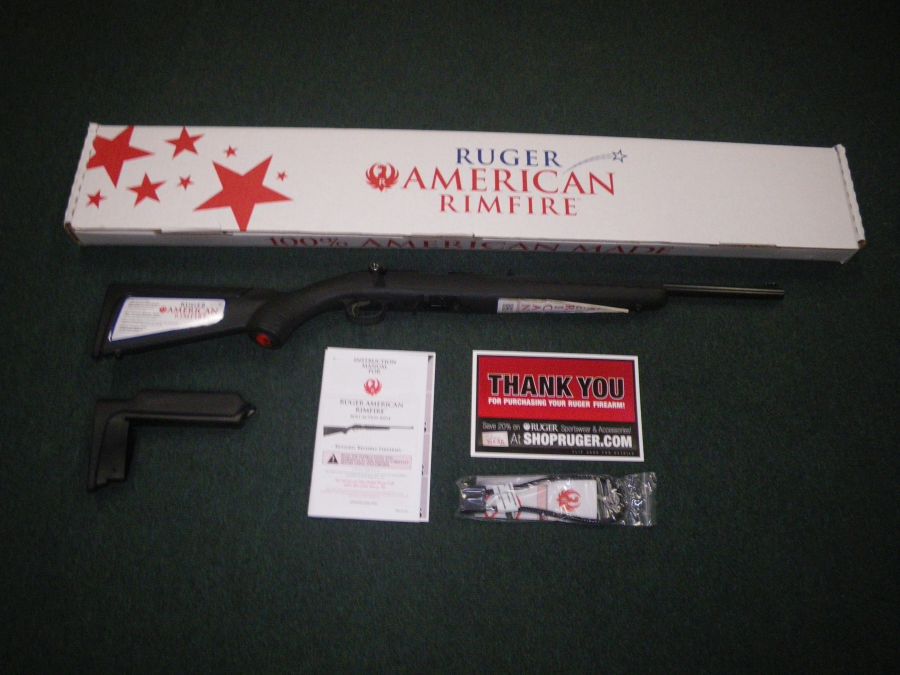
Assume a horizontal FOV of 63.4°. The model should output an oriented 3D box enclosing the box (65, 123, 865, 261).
[{"bbox_3d":[0.029,-0.200,0.999,1.068,0.059,0.156,1,69,-1],"label":"box"}]

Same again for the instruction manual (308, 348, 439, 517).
[{"bbox_3d":[-0.093,0.119,0.903,0.144,0.006,0.213,3,69,-1],"label":"instruction manual"}]

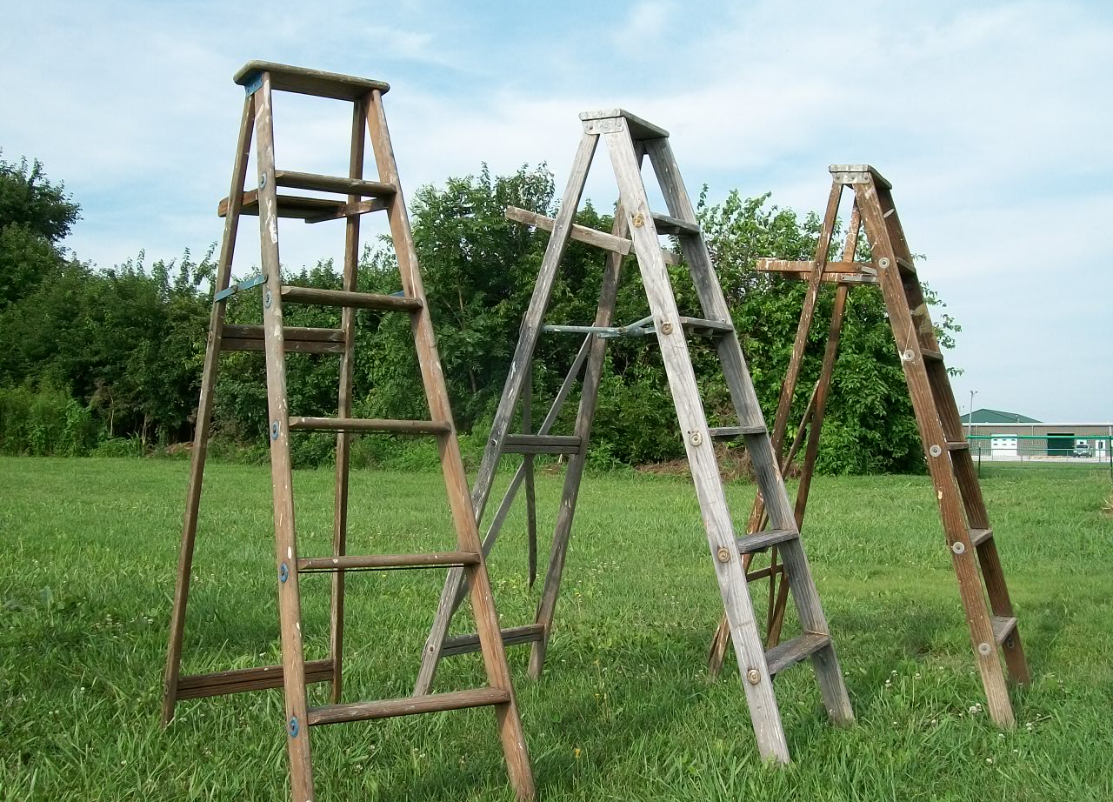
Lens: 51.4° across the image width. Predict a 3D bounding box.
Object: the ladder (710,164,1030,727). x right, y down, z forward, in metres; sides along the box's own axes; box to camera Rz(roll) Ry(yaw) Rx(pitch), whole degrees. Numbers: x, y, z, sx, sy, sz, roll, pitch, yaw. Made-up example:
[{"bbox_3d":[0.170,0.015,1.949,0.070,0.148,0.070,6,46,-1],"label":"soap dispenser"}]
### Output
[{"bbox_3d":[1.060,0.097,3.890,0.955,1.714,0.568,0,-2,27],"label":"ladder"}]

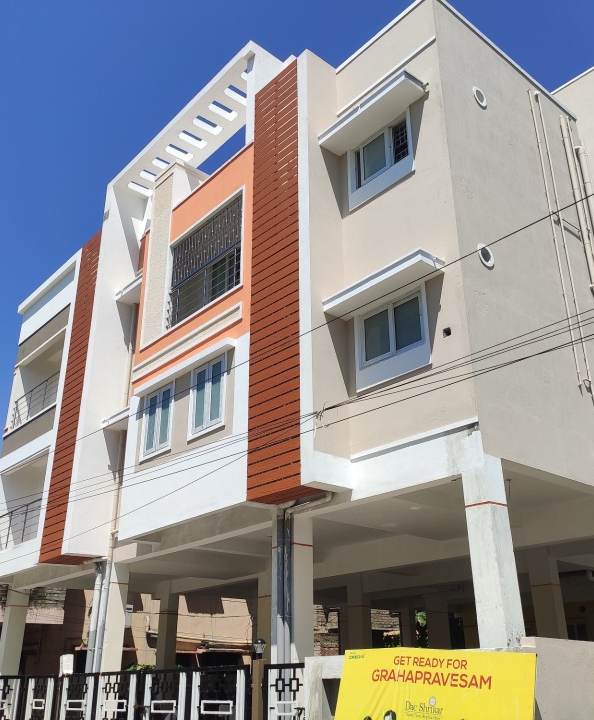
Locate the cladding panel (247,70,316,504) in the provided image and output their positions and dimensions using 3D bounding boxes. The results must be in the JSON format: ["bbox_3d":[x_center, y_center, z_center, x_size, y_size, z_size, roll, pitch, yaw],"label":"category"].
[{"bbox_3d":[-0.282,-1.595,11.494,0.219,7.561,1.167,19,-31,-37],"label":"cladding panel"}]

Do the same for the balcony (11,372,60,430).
[{"bbox_3d":[-6.553,1.065,18.107,0.082,0.792,2.764,19,-31,-37],"label":"balcony"}]

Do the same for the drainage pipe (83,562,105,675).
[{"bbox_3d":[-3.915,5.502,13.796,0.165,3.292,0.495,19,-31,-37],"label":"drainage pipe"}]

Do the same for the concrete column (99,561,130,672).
[{"bbox_3d":[-3.631,5.590,13.937,0.412,3.242,0.371,19,-31,-37],"label":"concrete column"}]

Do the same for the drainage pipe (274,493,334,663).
[{"bbox_3d":[0.116,3.530,9.548,0.206,3.399,1.353,19,-31,-37],"label":"drainage pipe"}]

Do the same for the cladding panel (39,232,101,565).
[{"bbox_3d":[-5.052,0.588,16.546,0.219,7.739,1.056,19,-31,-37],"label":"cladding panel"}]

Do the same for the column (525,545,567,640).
[{"bbox_3d":[5.262,5.812,14.753,0.412,3.399,0.445,19,-31,-37],"label":"column"}]

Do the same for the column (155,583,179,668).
[{"bbox_3d":[-3.536,8.042,19.646,0.429,3.399,0.346,19,-31,-37],"label":"column"}]

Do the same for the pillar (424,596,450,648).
[{"bbox_3d":[4.125,8.435,20.537,0.412,3.316,0.495,19,-31,-37],"label":"pillar"}]

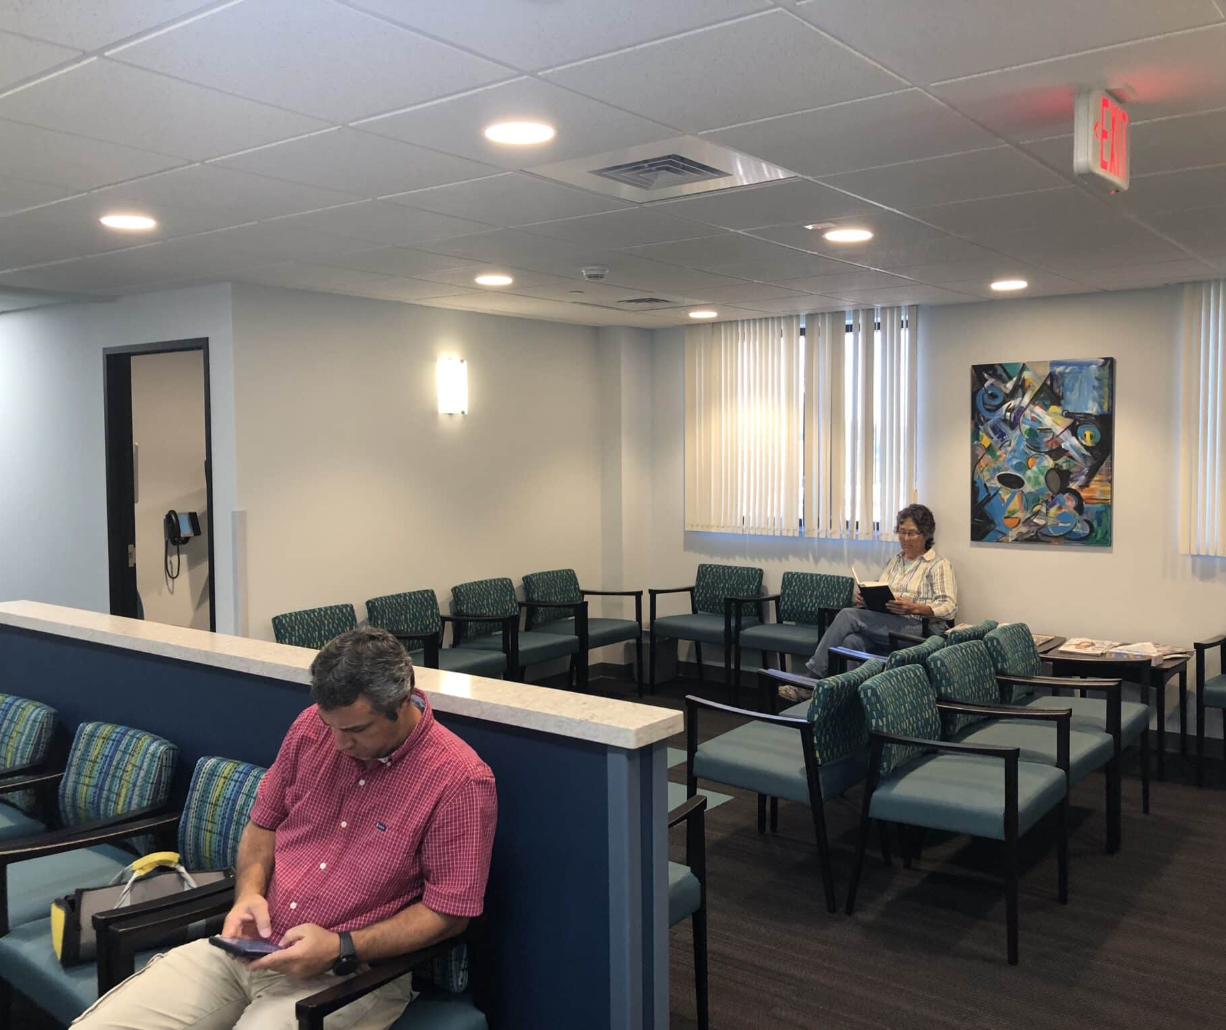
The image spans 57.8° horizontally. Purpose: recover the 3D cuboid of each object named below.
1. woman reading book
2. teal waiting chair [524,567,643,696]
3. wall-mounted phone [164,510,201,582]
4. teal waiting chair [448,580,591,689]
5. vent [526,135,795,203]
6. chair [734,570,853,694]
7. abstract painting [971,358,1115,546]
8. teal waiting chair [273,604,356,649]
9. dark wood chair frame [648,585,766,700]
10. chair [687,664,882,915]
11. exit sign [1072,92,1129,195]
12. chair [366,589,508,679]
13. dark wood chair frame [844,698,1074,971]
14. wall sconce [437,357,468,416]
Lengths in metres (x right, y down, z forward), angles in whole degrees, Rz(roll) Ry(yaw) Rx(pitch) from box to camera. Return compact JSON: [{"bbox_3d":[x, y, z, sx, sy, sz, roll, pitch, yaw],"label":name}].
[{"bbox_3d":[1.509,0.594,6.191,0.640,1.270,0.860,4,6,44],"label":"woman reading book"},{"bbox_3d":[-0.232,0.777,7.016,0.630,0.810,0.610,3,5,37],"label":"teal waiting chair"},{"bbox_3d":[-2.886,0.199,7.471,0.110,0.476,0.202,2,5,38],"label":"wall-mounted phone"},{"bbox_3d":[-0.601,0.811,6.538,0.630,0.810,0.610,3,5,37],"label":"teal waiting chair"},{"bbox_3d":[0.147,-1.003,3.235,0.600,0.045,0.600,3,5,37],"label":"vent"},{"bbox_3d":[1.132,0.766,6.702,0.590,0.810,0.610,2,5,38],"label":"chair"},{"bbox_3d":[2.361,-0.341,6.143,0.760,1.010,0.040,3,5,37],"label":"abstract painting"},{"bbox_3d":[-1.345,0.882,5.574,0.630,0.810,0.610,3,5,37],"label":"teal waiting chair"},{"bbox_3d":[0.654,0.790,7.194,0.620,0.750,0.630,3,5,37],"label":"dark wood chair frame"},{"bbox_3d":[0.678,0.932,4.181,0.610,0.810,0.590,2,5,38],"label":"chair"},{"bbox_3d":[1.127,-0.857,2.573,0.048,0.188,0.285,3,5,41],"label":"exit sign"},{"bbox_3d":[-0.957,0.826,6.002,0.610,0.810,0.590,2,5,38],"label":"chair"},{"bbox_3d":[1.177,1.014,3.792,0.600,0.690,0.590,2,5,38],"label":"dark wood chair frame"},{"bbox_3d":[-0.916,-0.754,6.515,0.105,0.325,0.215,3,5,37],"label":"wall sconce"}]

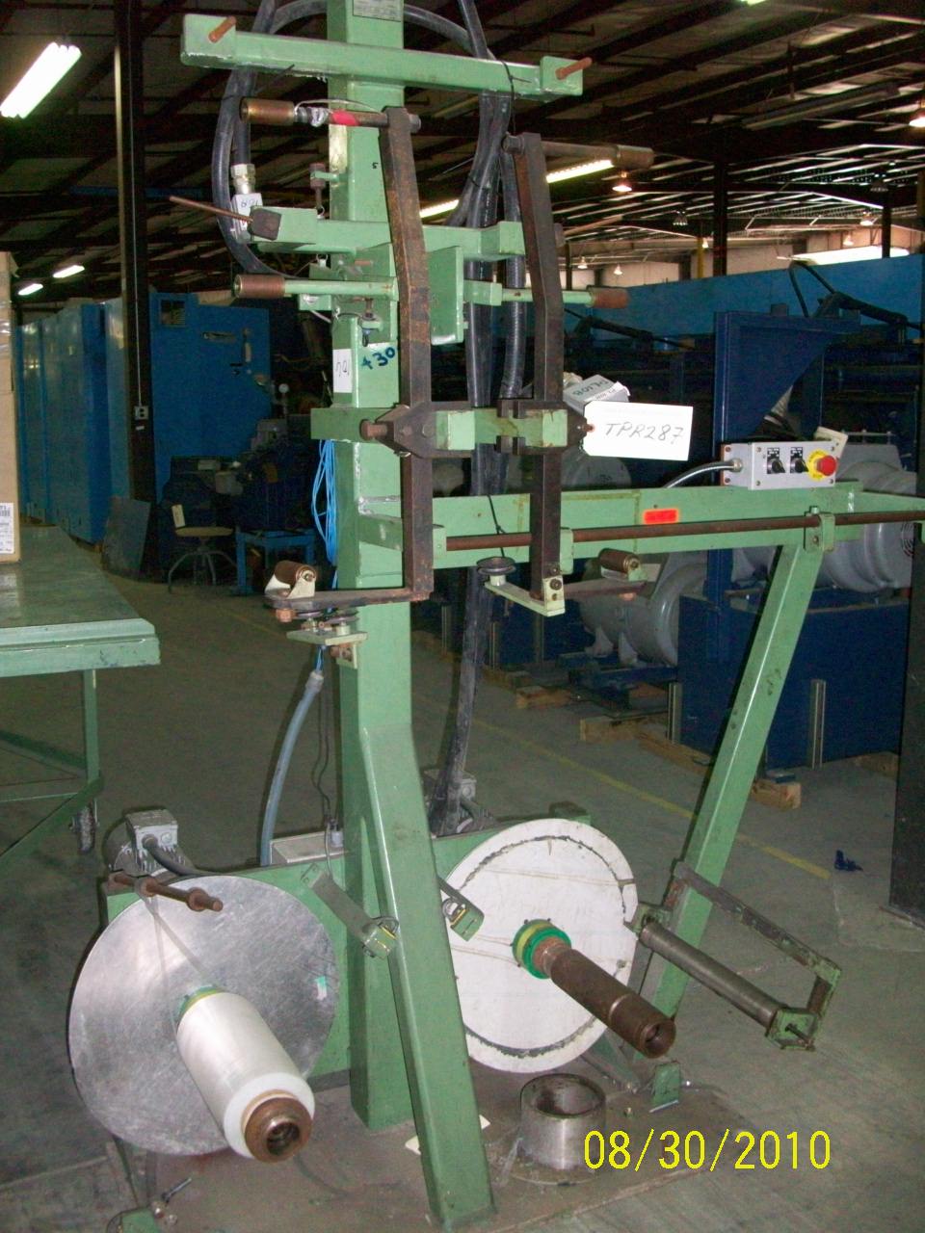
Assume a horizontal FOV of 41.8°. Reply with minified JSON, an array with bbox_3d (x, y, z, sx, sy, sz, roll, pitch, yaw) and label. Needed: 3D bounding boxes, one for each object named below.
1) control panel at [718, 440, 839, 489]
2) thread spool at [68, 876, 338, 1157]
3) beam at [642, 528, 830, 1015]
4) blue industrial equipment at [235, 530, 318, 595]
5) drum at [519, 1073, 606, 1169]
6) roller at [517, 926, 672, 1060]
[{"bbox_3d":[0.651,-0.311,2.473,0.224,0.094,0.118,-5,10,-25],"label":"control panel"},{"bbox_3d":[-0.367,0.726,1.960,0.525,0.525,0.425,-5,12,-28],"label":"thread spool"},{"bbox_3d":[0.545,0.388,2.520,0.076,1.150,0.051,17,1,-27],"label":"beam"},{"bbox_3d":[-1.362,-0.398,8.850,0.580,0.480,0.500,-5,10,-25],"label":"blue industrial equipment"},{"bbox_3d":[0.181,0.909,2.185,0.156,0.110,0.156,0,9,0],"label":"drum"},{"bbox_3d":[0.242,0.692,2.244,0.102,0.102,0.415,-5,12,-28],"label":"roller"}]

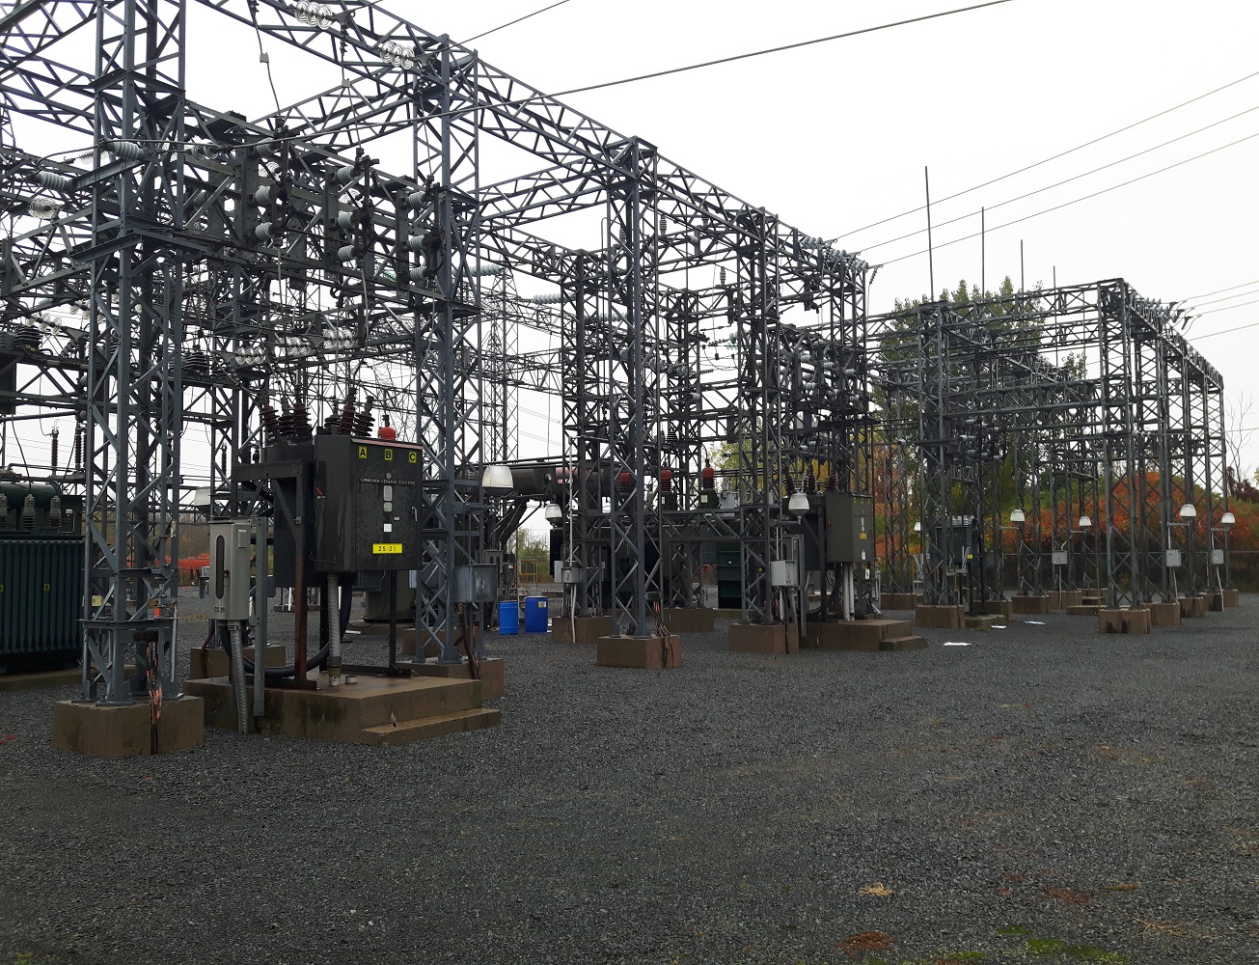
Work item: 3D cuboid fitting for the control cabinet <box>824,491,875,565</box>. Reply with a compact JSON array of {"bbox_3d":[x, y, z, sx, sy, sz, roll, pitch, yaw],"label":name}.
[{"bbox_3d":[4.409,0.926,23.126,0.580,1.360,1.030,-3,-4,33],"label":"control cabinet"}]

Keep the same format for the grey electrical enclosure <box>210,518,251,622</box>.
[{"bbox_3d":[-4.177,0.928,12.024,0.360,1.010,0.245,-3,-4,33],"label":"grey electrical enclosure"}]

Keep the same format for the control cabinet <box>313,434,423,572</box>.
[{"bbox_3d":[-2.854,0.262,12.694,0.600,1.420,1.010,-3,-4,33],"label":"control cabinet"}]

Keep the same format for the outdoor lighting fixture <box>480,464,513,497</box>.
[{"bbox_3d":[-1.697,-0.023,14.850,0.405,0.420,0.405,-3,-4,33],"label":"outdoor lighting fixture"}]

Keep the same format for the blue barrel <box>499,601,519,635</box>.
[{"bbox_3d":[-2.957,3.338,28.300,0.485,0.810,0.485,-1,-4,0],"label":"blue barrel"}]

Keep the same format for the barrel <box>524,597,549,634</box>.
[{"bbox_3d":[-2.356,3.344,29.100,0.585,0.920,0.585,-1,-4,0],"label":"barrel"}]

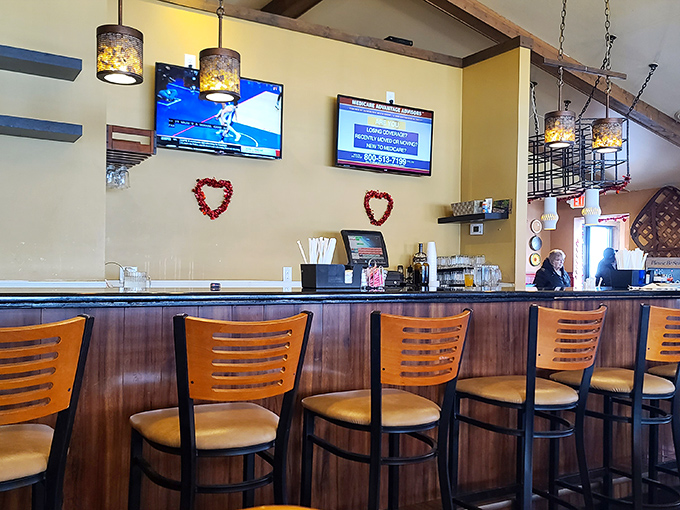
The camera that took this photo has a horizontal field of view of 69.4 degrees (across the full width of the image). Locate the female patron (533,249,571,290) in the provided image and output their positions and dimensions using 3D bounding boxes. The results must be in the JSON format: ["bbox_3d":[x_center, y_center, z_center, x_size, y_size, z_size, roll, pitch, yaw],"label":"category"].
[{"bbox_3d":[2.430,0.560,5.500,0.500,1.280,0.620,2,-1,-30],"label":"female patron"}]

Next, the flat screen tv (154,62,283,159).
[{"bbox_3d":[-0.812,-0.965,3.370,0.870,0.525,0.080,2,3,-28],"label":"flat screen tv"}]

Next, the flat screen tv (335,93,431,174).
[{"bbox_3d":[0.372,-0.925,3.870,0.870,0.525,0.080,2,2,-27],"label":"flat screen tv"}]

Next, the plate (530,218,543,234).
[{"bbox_3d":[3.120,-0.447,7.800,0.235,0.235,0.030,2,-1,-27],"label":"plate"}]

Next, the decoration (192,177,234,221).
[{"bbox_3d":[-0.838,-0.369,3.240,0.273,0.280,0.050,2,-1,-27],"label":"decoration"}]

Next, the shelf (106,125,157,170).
[{"bbox_3d":[-1.225,-0.597,2.780,0.245,0.135,0.500,2,-1,-31],"label":"shelf"}]

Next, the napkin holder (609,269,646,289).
[{"bbox_3d":[1.895,0.157,3.215,0.165,0.108,0.140,2,-1,-28],"label":"napkin holder"}]

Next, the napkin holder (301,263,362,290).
[{"bbox_3d":[-0.040,0.103,2.397,0.241,0.108,0.160,2,-1,-28],"label":"napkin holder"}]

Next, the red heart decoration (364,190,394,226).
[{"bbox_3d":[0.307,-0.362,3.820,0.273,0.280,0.050,2,-1,-27],"label":"red heart decoration"}]

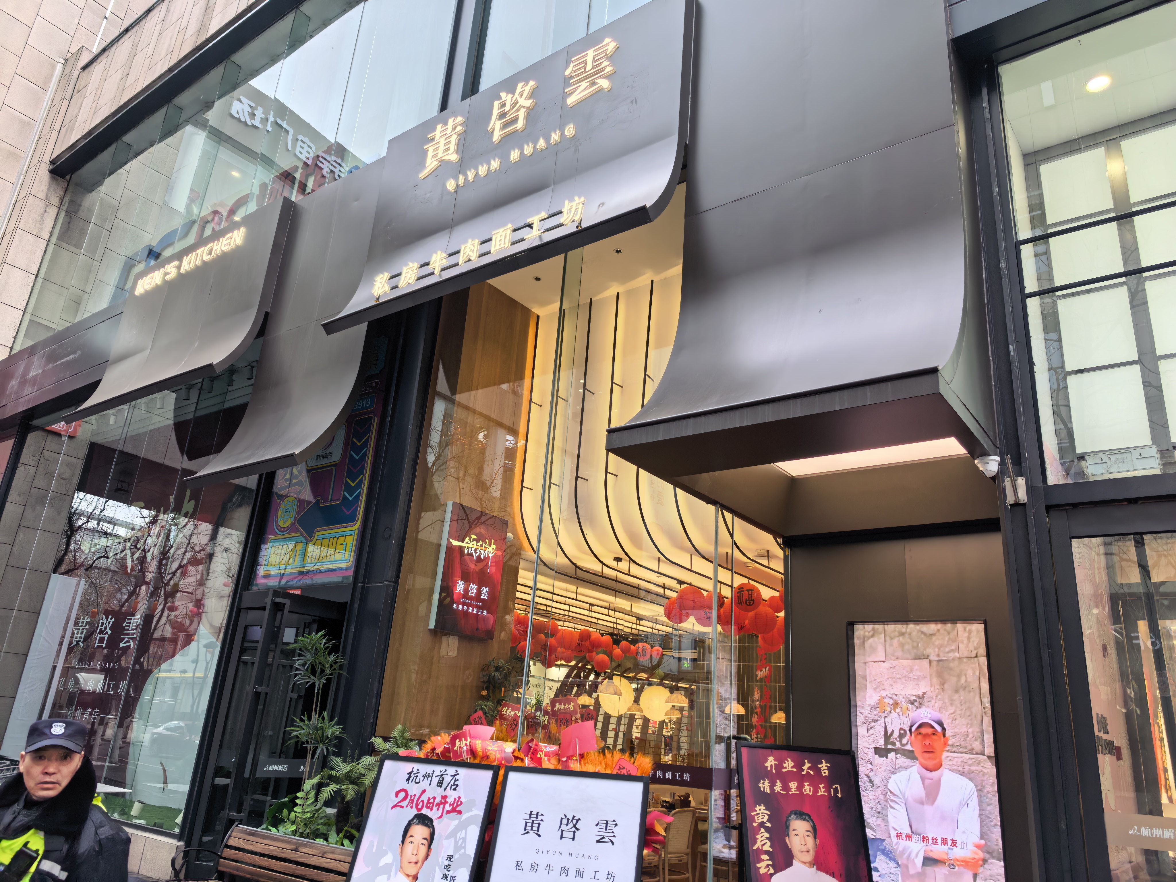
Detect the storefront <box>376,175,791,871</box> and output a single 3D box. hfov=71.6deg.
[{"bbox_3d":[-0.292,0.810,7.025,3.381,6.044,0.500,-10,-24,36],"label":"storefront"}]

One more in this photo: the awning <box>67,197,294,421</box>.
[{"bbox_3d":[-5.455,-1.626,10.732,3.825,2.530,0.550,-10,-24,36],"label":"awning"}]

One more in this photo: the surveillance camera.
[{"bbox_3d":[2.199,0.142,4.477,0.125,0.105,0.125,19,-24,-36],"label":"surveillance camera"}]

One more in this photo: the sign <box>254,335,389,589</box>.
[{"bbox_3d":[-3.087,0.189,9.521,1.850,2.960,0.080,-10,-24,35],"label":"sign"}]

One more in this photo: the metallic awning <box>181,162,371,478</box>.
[{"bbox_3d":[-3.148,-1.384,8.853,1.989,3.835,0.620,-10,-24,36],"label":"metallic awning"}]

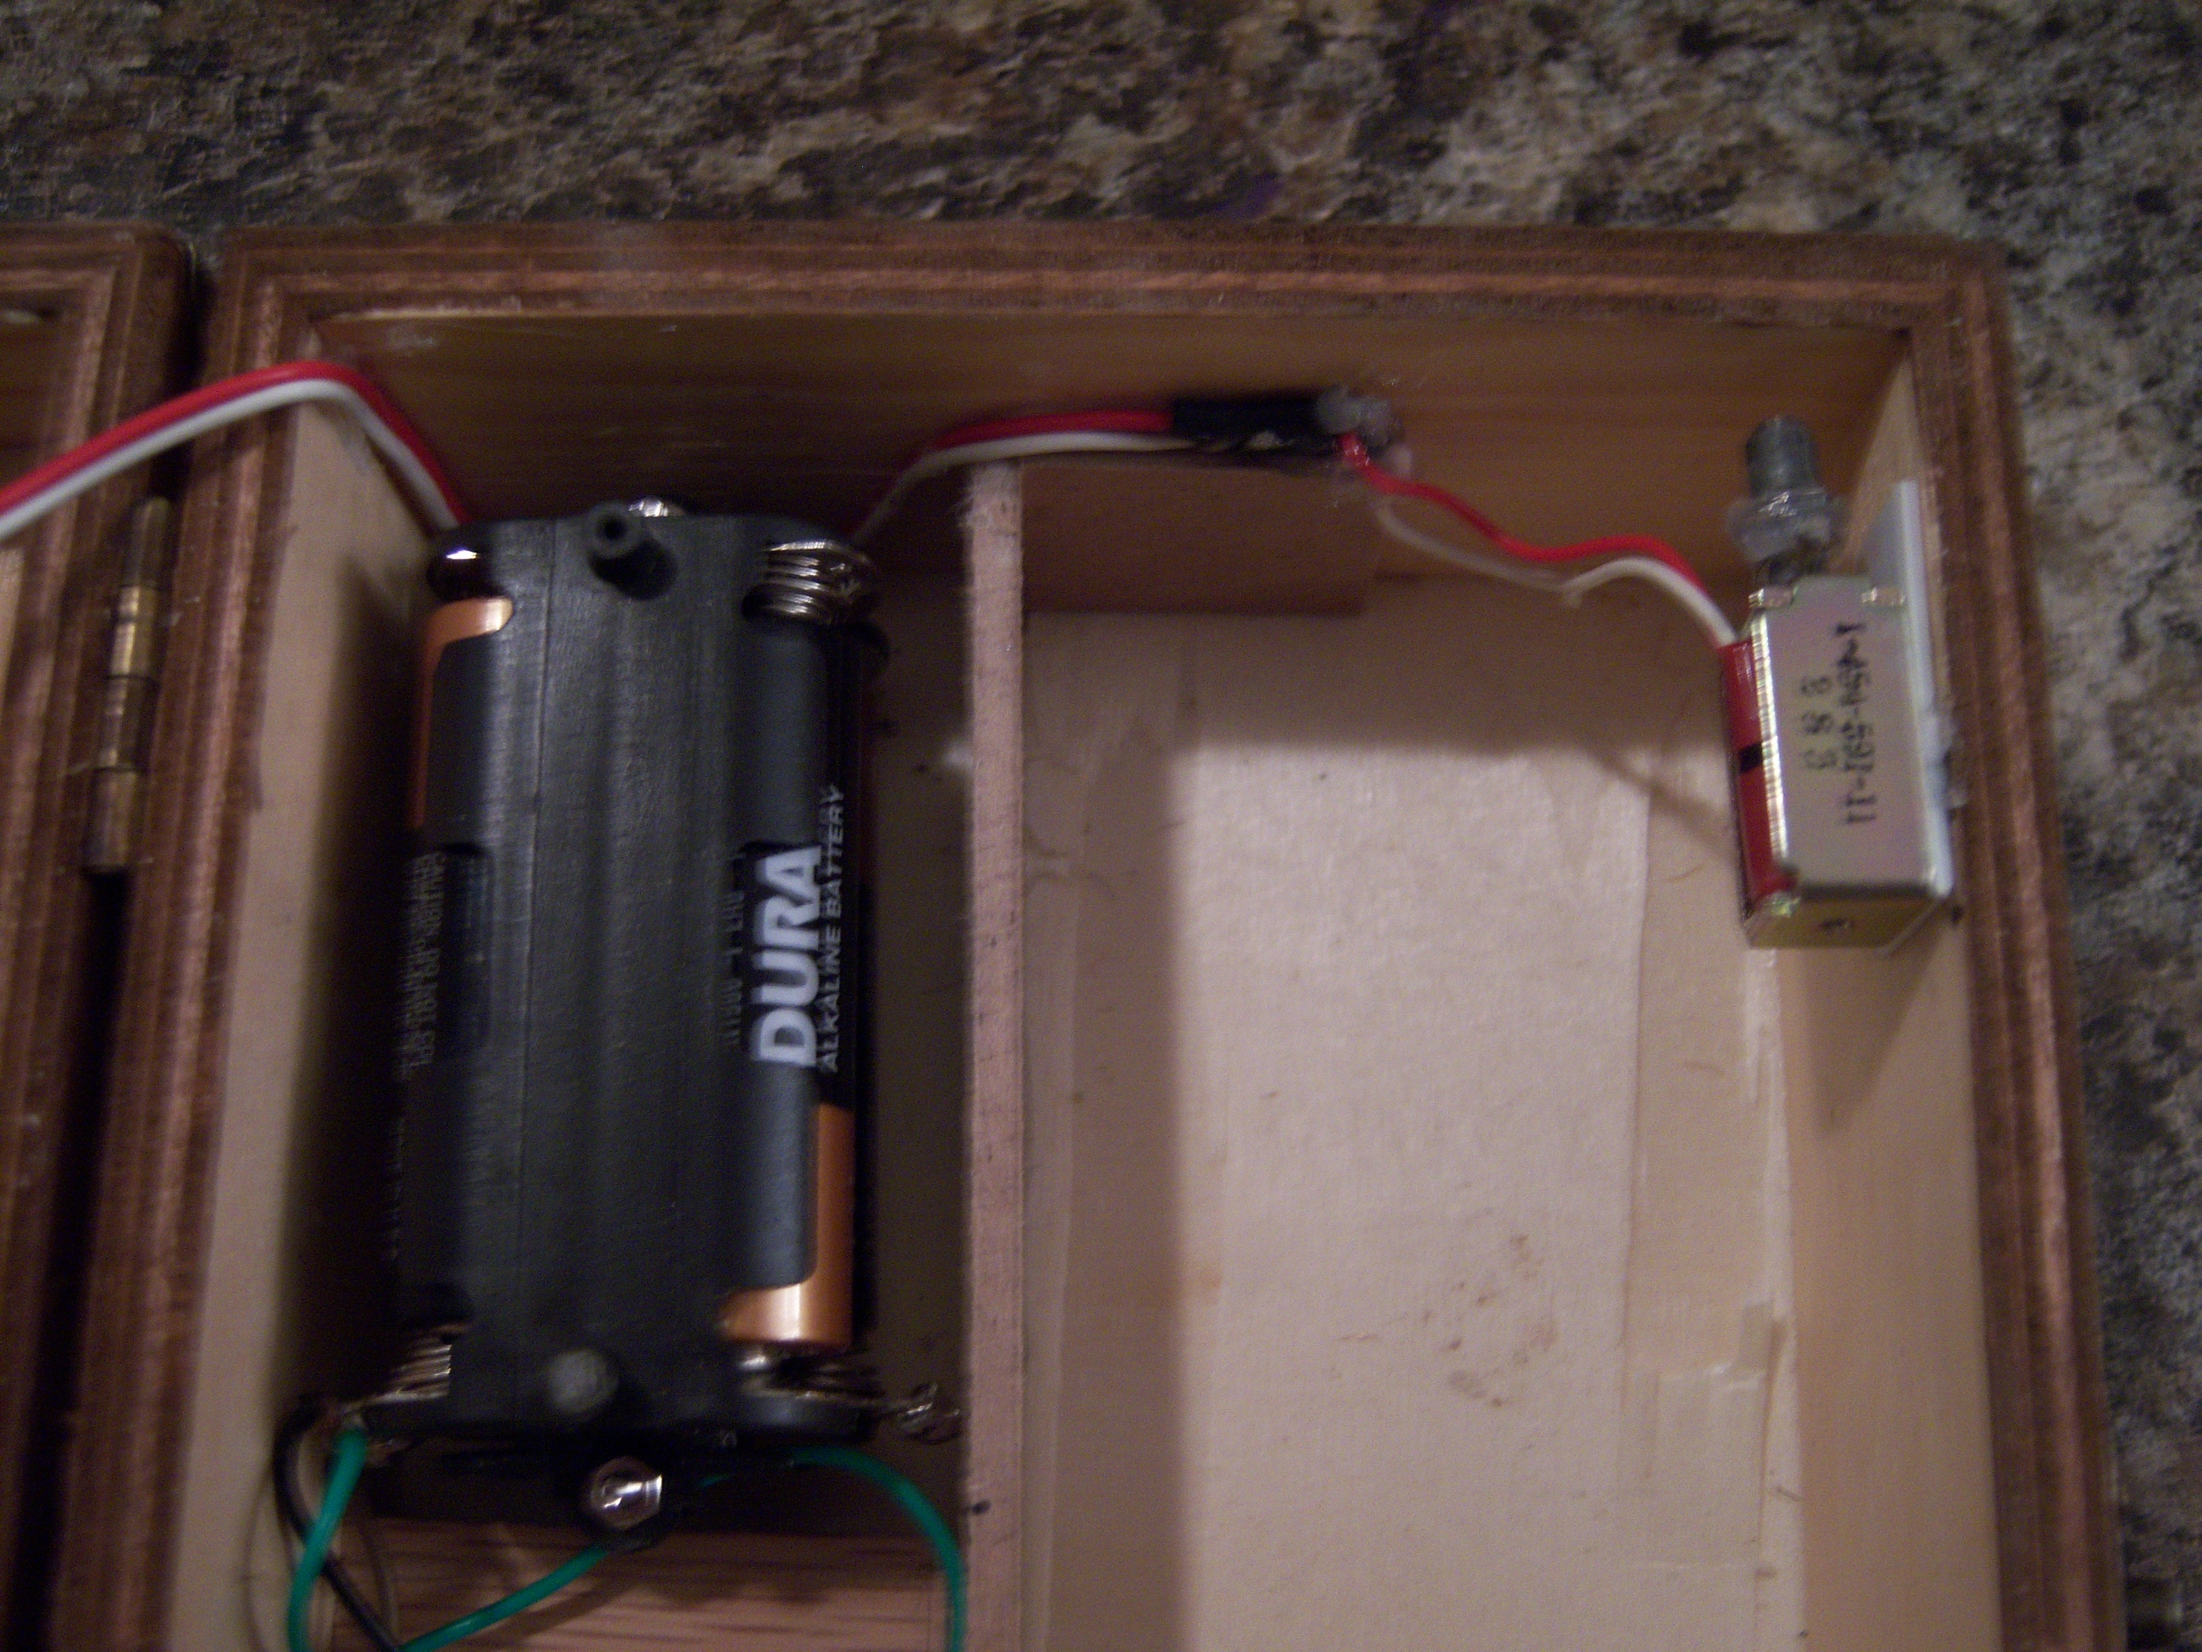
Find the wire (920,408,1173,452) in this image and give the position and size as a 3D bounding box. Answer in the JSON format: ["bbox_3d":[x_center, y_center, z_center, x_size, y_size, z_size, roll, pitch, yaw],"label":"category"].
[{"bbox_3d":[-0.004,-0.026,0.151,0.018,0.004,0.002,1,76,4],"label":"wire"}]

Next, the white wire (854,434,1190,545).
[{"bbox_3d":[-0.006,-0.024,0.156,0.025,0.013,0.003,1,76,4],"label":"white wire"}]

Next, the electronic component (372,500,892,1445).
[{"bbox_3d":[-0.031,0.011,0.158,0.031,0.029,0.059,-1,76,3],"label":"electronic component"}]

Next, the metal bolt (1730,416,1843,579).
[{"bbox_3d":[0.043,-0.020,0.142,0.006,0.006,0.010,1,70,4],"label":"metal bolt"}]

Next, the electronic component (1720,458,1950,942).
[{"bbox_3d":[0.043,-0.006,0.137,0.009,0.011,0.025,1,70,4],"label":"electronic component"}]

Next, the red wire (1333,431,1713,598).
[{"bbox_3d":[0.027,-0.020,0.149,0.024,0.008,0.005,20,78,8],"label":"red wire"}]

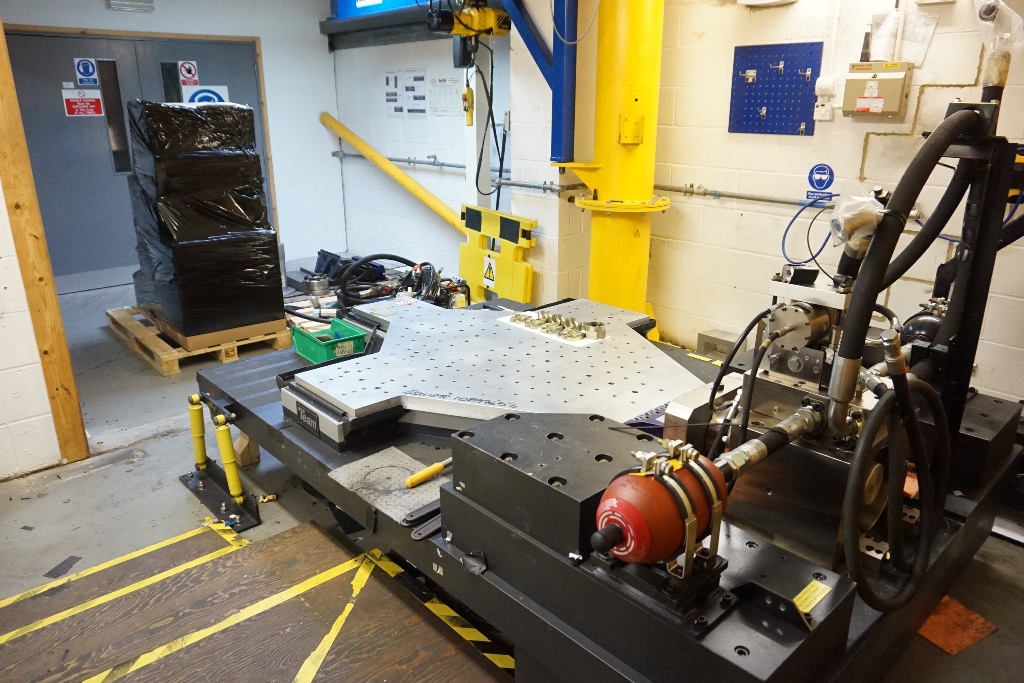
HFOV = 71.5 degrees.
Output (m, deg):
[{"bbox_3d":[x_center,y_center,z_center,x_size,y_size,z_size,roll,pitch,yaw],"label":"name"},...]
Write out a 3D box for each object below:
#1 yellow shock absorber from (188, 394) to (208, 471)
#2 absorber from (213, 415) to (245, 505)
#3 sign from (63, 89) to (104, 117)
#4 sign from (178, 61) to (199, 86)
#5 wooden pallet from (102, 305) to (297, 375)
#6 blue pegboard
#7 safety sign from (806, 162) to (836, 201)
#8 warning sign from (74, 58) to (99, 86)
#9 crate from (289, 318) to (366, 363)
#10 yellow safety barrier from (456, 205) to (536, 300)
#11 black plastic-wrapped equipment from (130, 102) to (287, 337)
[{"bbox_3d":[-1.283,0.379,2.908,0.059,0.370,0.059,-17,37,-42],"label":"yellow shock absorber"},{"bbox_3d":[-1.076,0.453,2.711,0.059,0.360,0.059,-17,11,-42],"label":"absorber"},{"bbox_3d":[-3.378,-1.879,5.612,0.267,0.199,0.010,-17,25,-42],"label":"sign"},{"bbox_3d":[-2.768,-2.298,6.099,0.148,0.197,0.010,-17,25,-42],"label":"sign"},{"bbox_3d":[-2.115,-0.094,4.772,0.800,0.144,1.200,-15,24,-39],"label":"wooden pallet"},{"bbox_3d":[1.396,-1.344,3.806,0.025,0.457,0.494,-17,25,-42],"label":"blue pegboard"},{"bbox_3d":[1.625,-0.836,3.740,0.010,0.189,0.138,-17,25,-42],"label":"safety sign"},{"bbox_3d":[-3.332,-2.114,5.579,0.147,0.196,0.010,-17,25,-42],"label":"warning sign"},{"bbox_3d":[-0.820,0.008,3.190,0.220,0.131,0.318,-15,24,-38],"label":"crate"},{"bbox_3d":[-0.099,-0.469,4.841,0.111,0.796,0.827,-9,21,-32],"label":"yellow safety barrier"},{"bbox_3d":[-1.968,-0.797,4.410,0.605,1.275,0.988,-16,24,-39],"label":"black plastic-wrapped equipment"}]

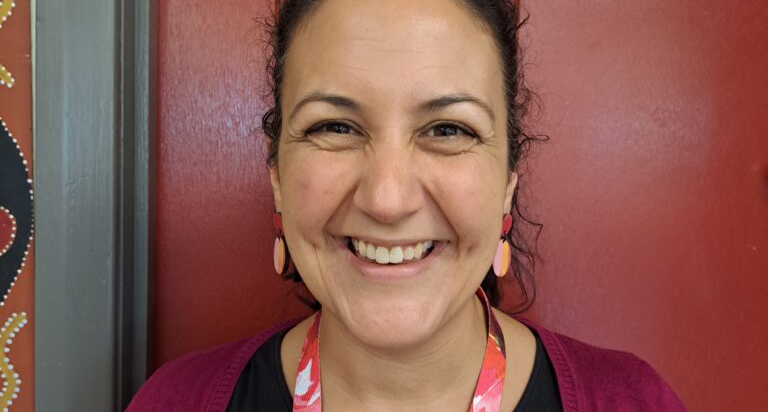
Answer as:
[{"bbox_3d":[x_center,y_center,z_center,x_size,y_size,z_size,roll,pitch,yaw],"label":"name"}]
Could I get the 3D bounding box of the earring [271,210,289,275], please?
[{"bbox_3d":[-0.070,0.026,0.480,0.013,0.043,0.005,2,2,43],"label":"earring"}]

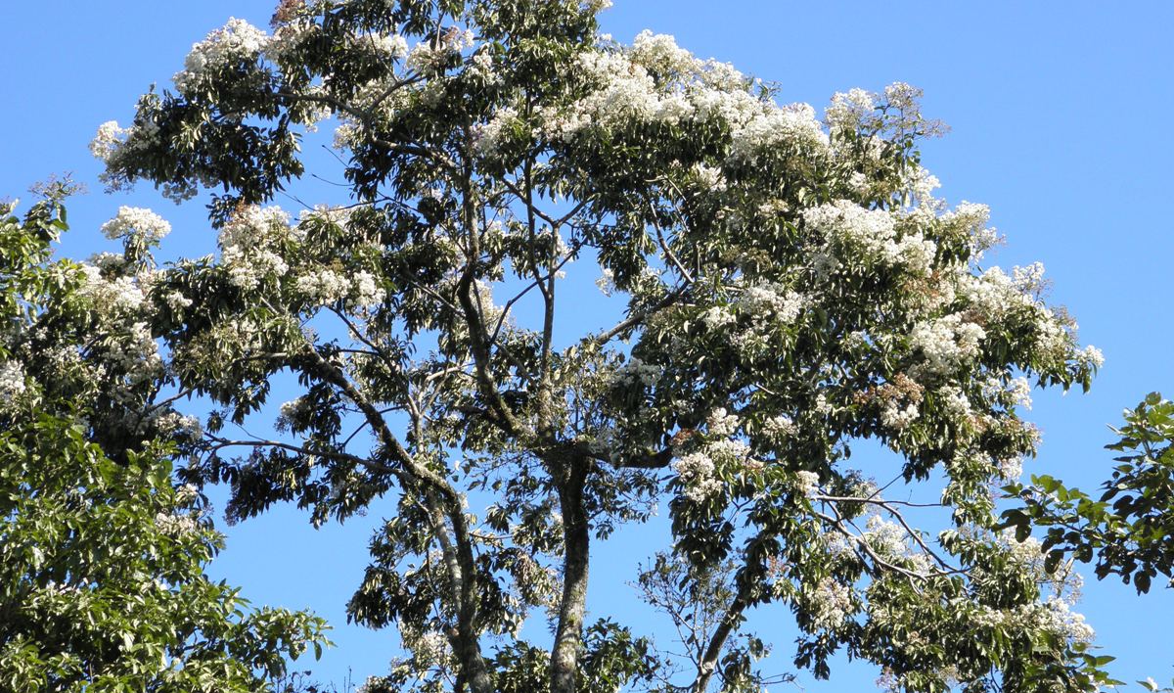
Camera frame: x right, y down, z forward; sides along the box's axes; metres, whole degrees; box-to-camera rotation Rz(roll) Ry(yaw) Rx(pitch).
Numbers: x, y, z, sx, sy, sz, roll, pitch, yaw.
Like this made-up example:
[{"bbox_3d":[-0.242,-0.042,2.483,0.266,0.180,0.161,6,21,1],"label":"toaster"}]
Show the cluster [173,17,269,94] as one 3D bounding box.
[{"bbox_3d":[-2.854,-2.267,28.000,0.747,0.558,0.678,0,-25,0],"label":"cluster"}]

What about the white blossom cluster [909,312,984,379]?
[{"bbox_3d":[2.728,-0.004,27.200,0.592,0.448,0.540,0,-25,0],"label":"white blossom cluster"}]

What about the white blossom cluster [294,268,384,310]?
[{"bbox_3d":[-1.883,-0.435,27.300,0.684,0.233,0.498,0,-25,0],"label":"white blossom cluster"}]

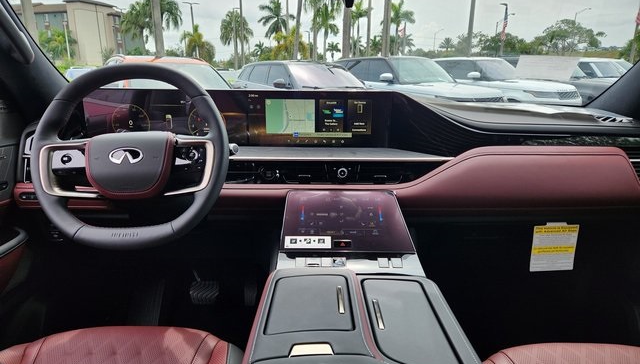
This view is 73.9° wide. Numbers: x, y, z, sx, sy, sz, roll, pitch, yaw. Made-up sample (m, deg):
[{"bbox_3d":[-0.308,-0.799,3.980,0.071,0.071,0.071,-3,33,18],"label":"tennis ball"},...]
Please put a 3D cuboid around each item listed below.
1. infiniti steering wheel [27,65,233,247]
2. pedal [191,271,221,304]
[{"bbox_3d":[-0.368,-0.052,0.848,0.380,0.370,0.100,-1,-7,-1],"label":"infiniti steering wheel"},{"bbox_3d":[-0.377,0.352,1.400,0.096,0.110,0.060,0,-12,-1],"label":"pedal"}]

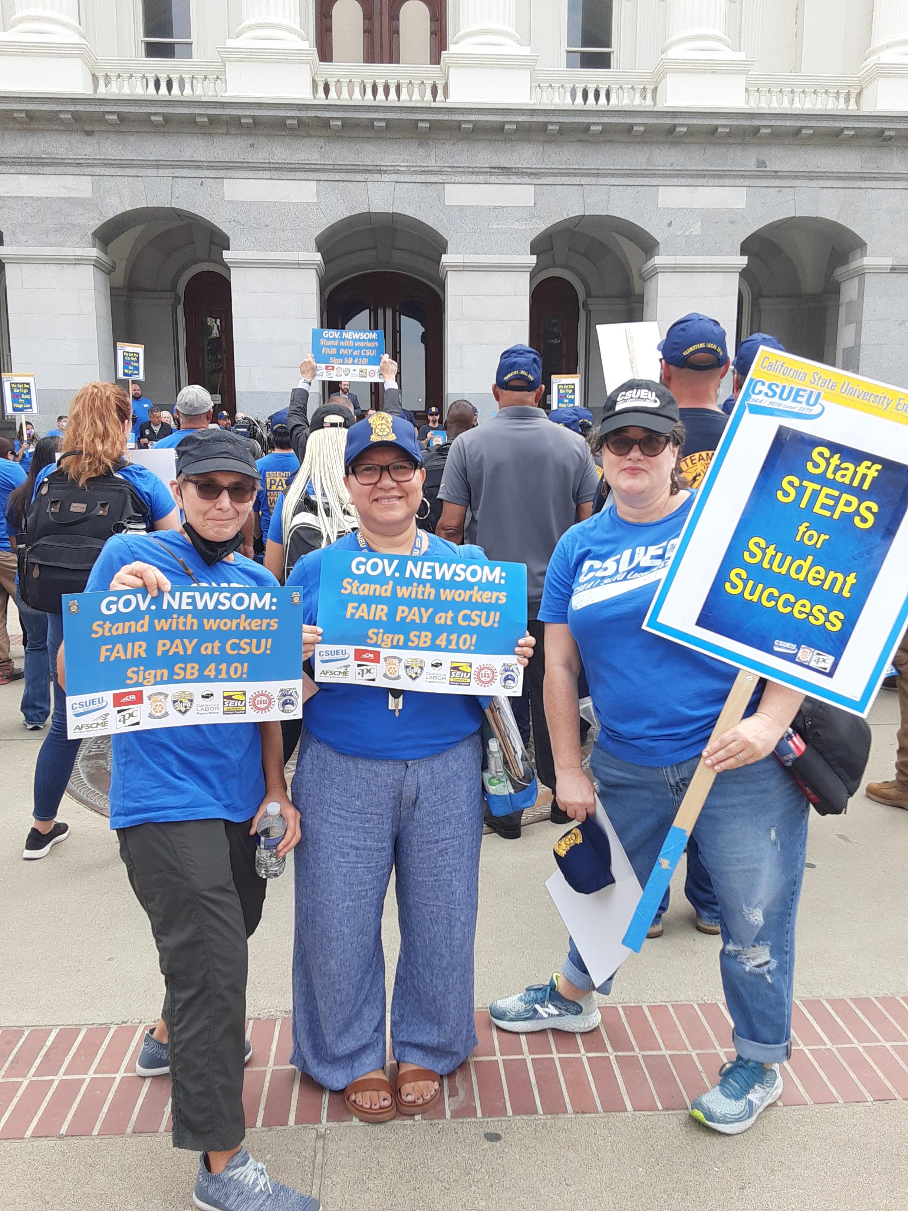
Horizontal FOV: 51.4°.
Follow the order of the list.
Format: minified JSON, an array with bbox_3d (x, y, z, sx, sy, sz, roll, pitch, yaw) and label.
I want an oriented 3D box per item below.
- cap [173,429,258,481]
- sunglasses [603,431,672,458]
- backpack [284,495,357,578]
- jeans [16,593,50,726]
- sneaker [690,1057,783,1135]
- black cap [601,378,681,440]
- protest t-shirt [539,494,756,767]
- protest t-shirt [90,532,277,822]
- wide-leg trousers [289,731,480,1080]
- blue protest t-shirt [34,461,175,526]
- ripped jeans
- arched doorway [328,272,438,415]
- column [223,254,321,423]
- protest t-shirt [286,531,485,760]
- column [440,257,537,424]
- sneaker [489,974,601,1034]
[{"bbox_3d":[-0.470,-0.295,1.861,0.163,0.120,0.235,-3,10,-18],"label":"cap"},{"bbox_3d":[0.393,-0.351,2.059,0.146,0.052,0.140,2,10,11],"label":"sunglasses"},{"bbox_3d":[-0.437,-0.169,3.376,0.320,0.450,0.200,0,9,-4],"label":"backpack"},{"bbox_3d":[-2.190,0.177,5.150,0.370,0.880,0.280,-1,10,-5],"label":"jeans"},{"bbox_3d":[0.647,1.092,2.144,0.285,0.115,0.108,-8,12,-41],"label":"sneaker"},{"bbox_3d":[0.400,-0.426,2.023,0.172,0.140,0.260,3,18,16],"label":"black cap"},{"bbox_3d":[0.455,0.040,2.156,0.510,0.600,0.340,3,10,15],"label":"protest t-shirt"},{"bbox_3d":[-0.553,0.151,1.950,0.390,0.600,0.260,-4,10,-21],"label":"protest t-shirt"},{"bbox_3d":[-0.152,0.663,2.189,0.430,0.880,0.310,0,10,3],"label":"wide-leg trousers"},{"bbox_3d":[-1.235,-0.188,3.374,0.490,0.630,0.280,-1,9,-4],"label":"blue protest t-shirt"},{"bbox_3d":[0.543,0.625,2.291,0.560,0.810,0.380,4,10,24],"label":"ripped jeans"},{"bbox_3d":[-1.585,-5.235,21.480,2.598,4.540,0.400,0,9,-4],"label":"arched doorway"},{"bbox_3d":[-3.389,-4.539,18.225,1.760,4.150,1.250,-1,9,-4],"label":"column"},{"bbox_3d":[-0.147,0.069,2.114,0.460,0.500,0.310,-2,9,-11],"label":"protest t-shirt"},{"bbox_3d":[0.572,-4.271,17.363,1.680,3.980,1.200,0,9,-4],"label":"column"},{"bbox_3d":[0.236,1.024,2.451,0.280,0.115,0.105,0,9,2],"label":"sneaker"}]

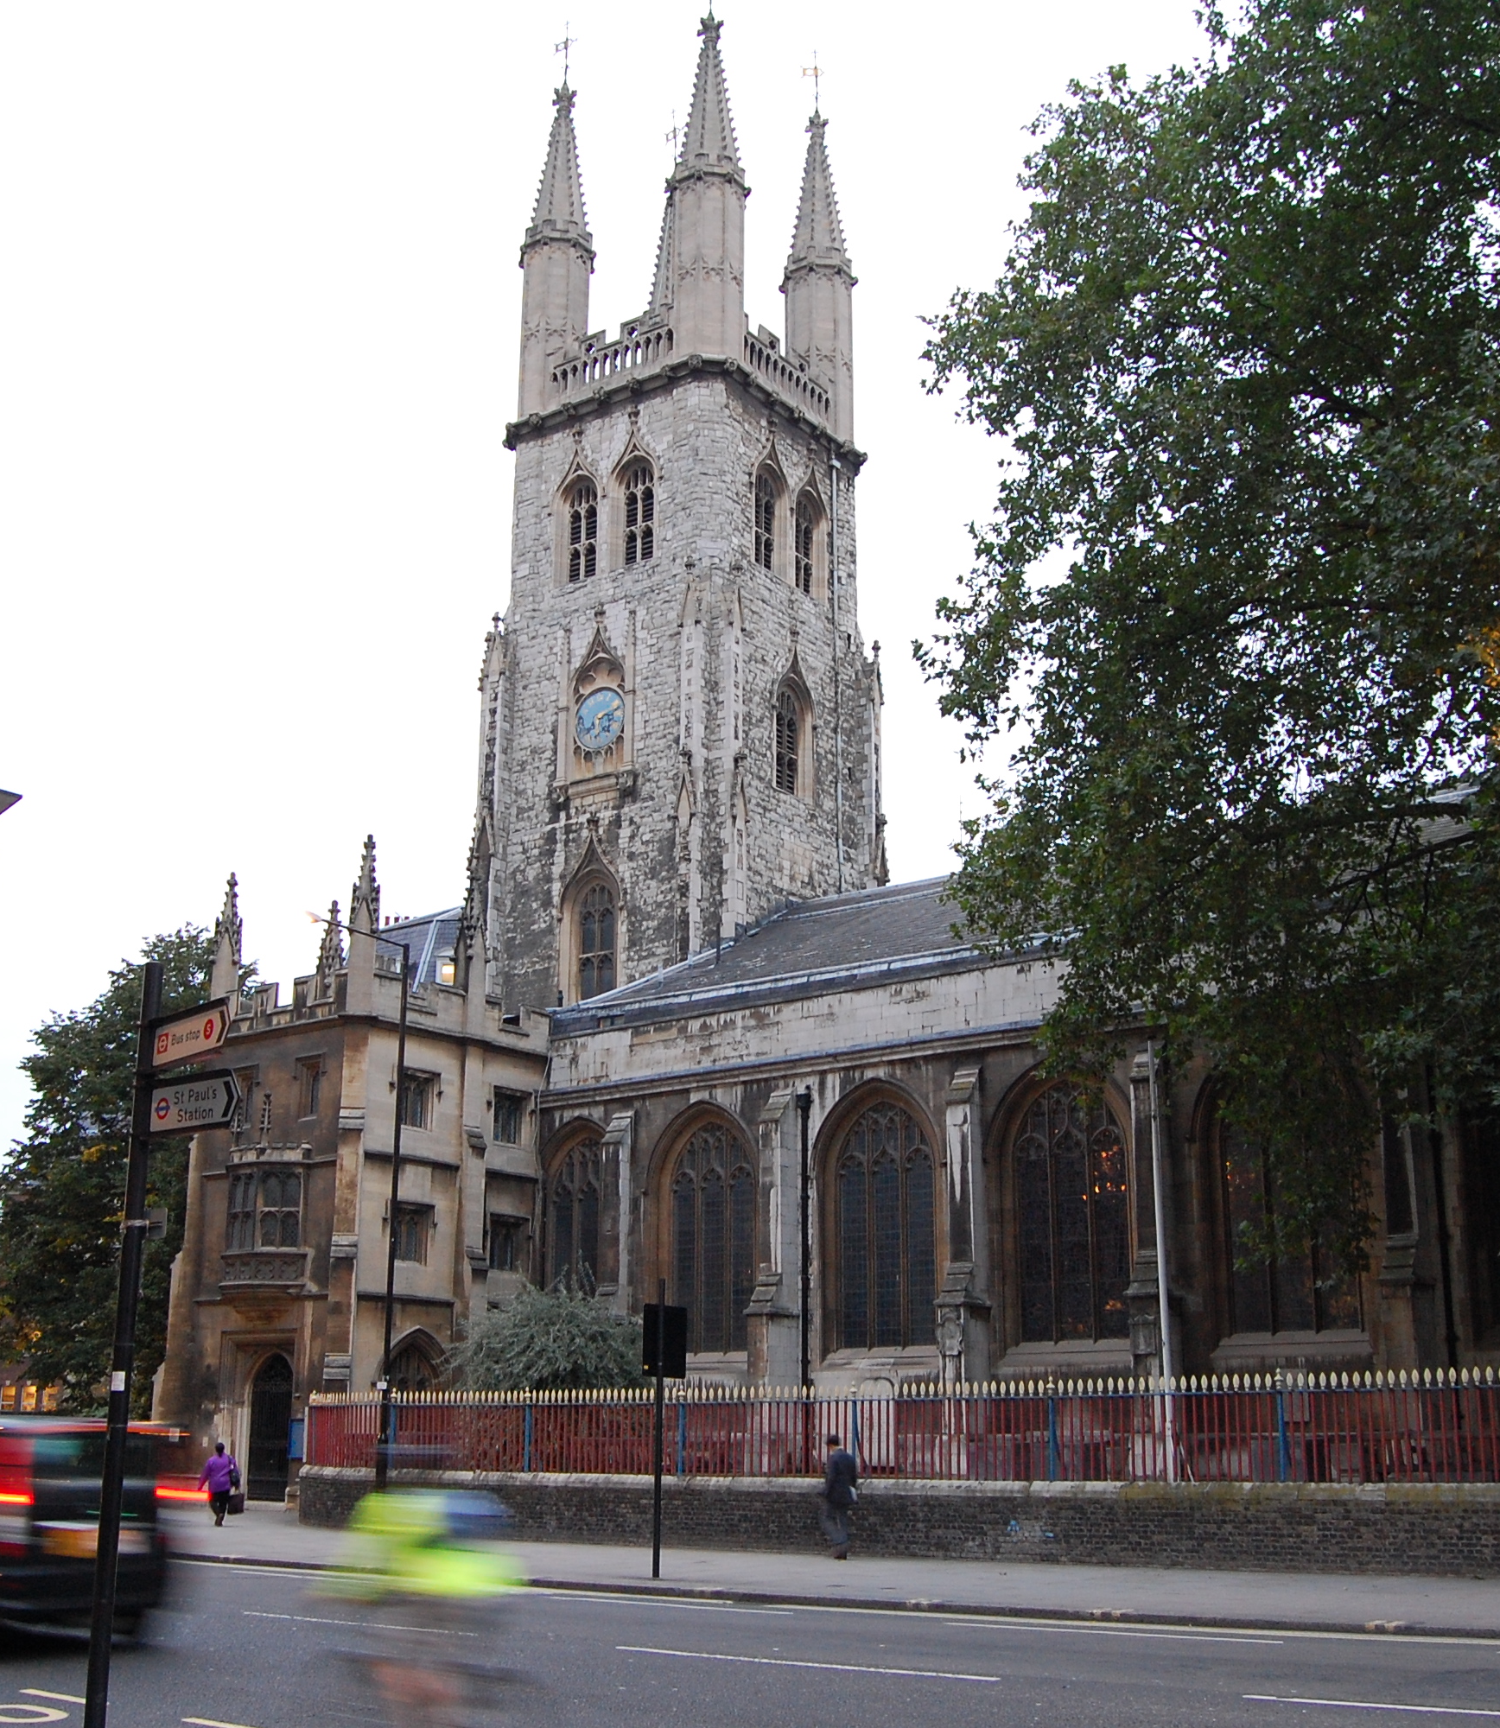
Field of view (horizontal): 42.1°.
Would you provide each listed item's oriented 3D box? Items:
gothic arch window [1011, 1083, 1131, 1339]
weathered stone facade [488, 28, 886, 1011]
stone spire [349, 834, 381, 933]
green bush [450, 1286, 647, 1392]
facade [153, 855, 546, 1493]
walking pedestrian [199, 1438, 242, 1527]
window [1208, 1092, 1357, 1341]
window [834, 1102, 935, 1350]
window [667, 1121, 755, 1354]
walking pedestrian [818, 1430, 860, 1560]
[{"bbox_3d":[6.717,7.277,40.851,2.650,5.450,0.350,-11,-19,33],"label":"gothic arch window"},{"bbox_3d":[-2.147,-4.993,63.579,9.500,48.398,9.500,-11,-19,33],"label":"weathered stone facade"},{"bbox_3d":[-8.880,0.509,44.910,0.600,2.400,0.600,-11,-19,33],"label":"stone spire"},{"bbox_3d":[-3.990,10.090,38.307,3.900,3.600,3.700,0,-16,0],"label":"green bush"},{"bbox_3d":[-9.391,7.723,46.964,6.300,14.738,7.600,-11,-19,33],"label":"facade"},{"bbox_3d":[-10.275,12.049,37.831,0.620,1.580,0.420,12,-20,-36],"label":"walking pedestrian"},{"bbox_3d":[10.526,6.556,38.308,2.700,5.300,0.350,-11,-19,33],"label":"window"},{"bbox_3d":[2.970,8.049,43.651,2.600,5.400,0.350,-12,-20,36],"label":"window"},{"bbox_3d":[-0.912,8.891,46.500,2.600,5.400,0.350,-12,-20,36],"label":"window"},{"bbox_3d":[1.304,9.244,28.419,0.500,1.720,0.480,-12,-20,36],"label":"walking pedestrian"}]

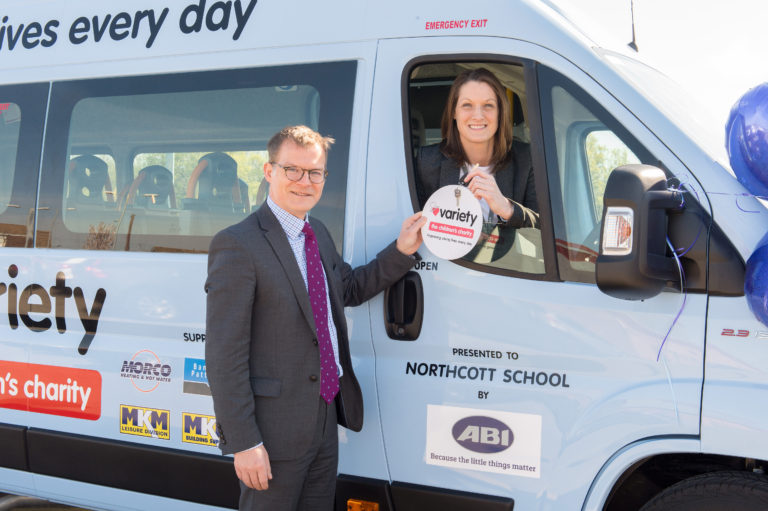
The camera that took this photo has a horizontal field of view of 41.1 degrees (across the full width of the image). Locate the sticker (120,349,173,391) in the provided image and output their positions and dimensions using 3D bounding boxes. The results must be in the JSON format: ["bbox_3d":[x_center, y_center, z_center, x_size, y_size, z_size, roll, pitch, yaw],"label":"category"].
[{"bbox_3d":[-0.876,0.427,3.771,0.234,0.154,0.006,1,1,27],"label":"sticker"}]

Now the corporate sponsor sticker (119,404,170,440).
[{"bbox_3d":[-0.880,0.615,3.773,0.232,0.107,0.006,1,1,27],"label":"corporate sponsor sticker"}]

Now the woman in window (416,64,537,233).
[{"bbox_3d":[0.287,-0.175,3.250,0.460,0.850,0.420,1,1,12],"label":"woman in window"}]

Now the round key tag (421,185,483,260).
[{"bbox_3d":[0.205,-0.100,3.095,0.225,0.225,0.008,12,3,37],"label":"round key tag"}]

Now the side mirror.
[{"bbox_3d":[0.715,-0.067,2.852,0.180,0.365,0.270,1,1,27],"label":"side mirror"}]

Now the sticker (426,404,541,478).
[{"bbox_3d":[0.306,0.574,3.167,0.377,0.190,0.006,1,1,27],"label":"sticker"}]

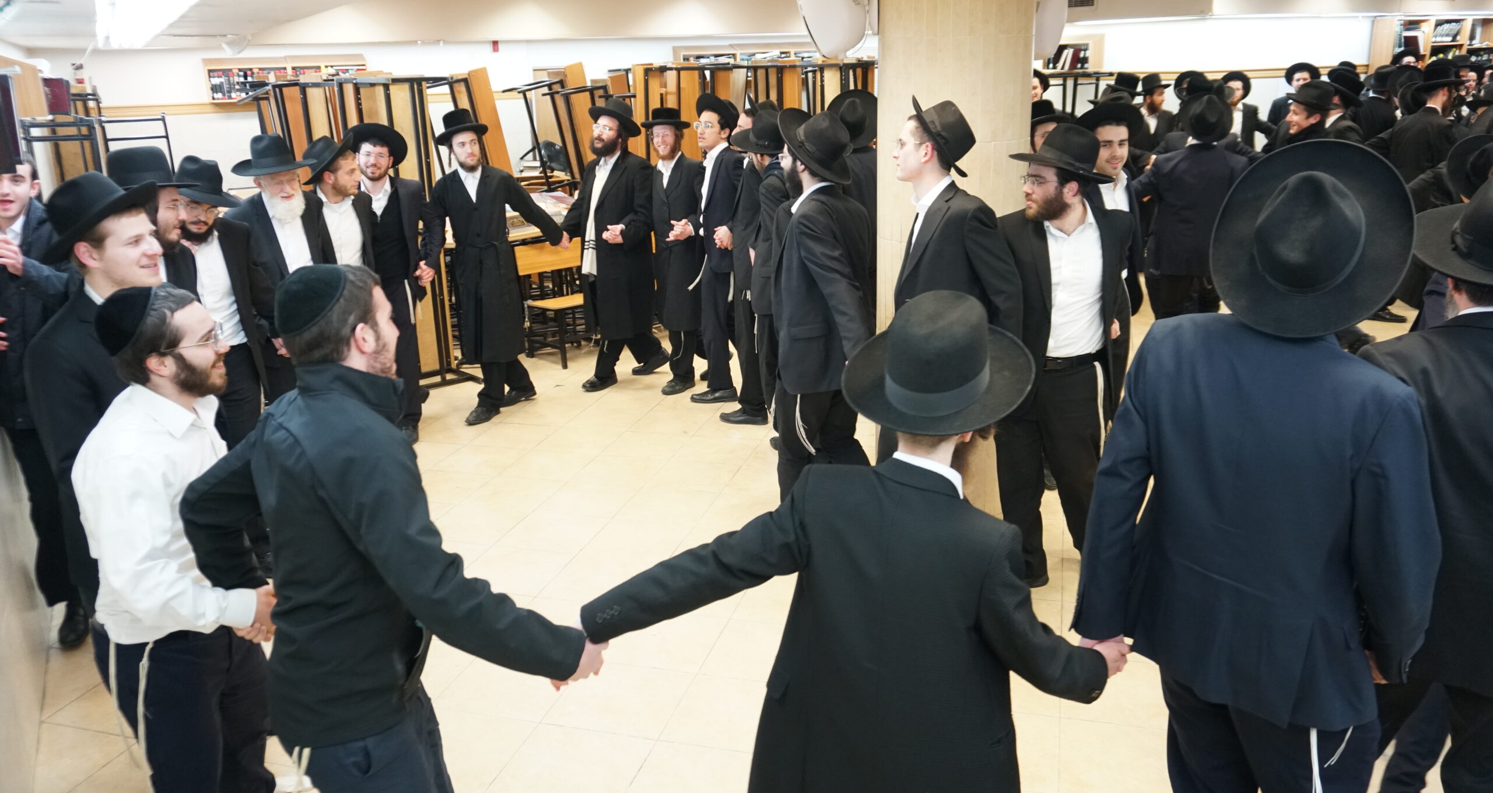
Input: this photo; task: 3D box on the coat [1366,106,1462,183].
[{"bbox_3d":[5.673,-1.916,9.494,0.700,1.060,0.420,12,22,38],"label":"coat"}]

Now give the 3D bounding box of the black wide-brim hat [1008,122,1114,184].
[{"bbox_3d":[1.153,-0.890,4.050,0.380,0.150,0.345,7,20,-23],"label":"black wide-brim hat"}]

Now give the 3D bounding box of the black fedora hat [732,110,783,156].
[{"bbox_3d":[0.111,-1.339,5.655,0.370,0.150,0.330,22,26,28],"label":"black fedora hat"}]

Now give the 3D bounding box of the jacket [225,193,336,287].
[{"bbox_3d":[-2.001,-0.510,4.880,0.340,0.750,0.540,14,23,42],"label":"jacket"}]

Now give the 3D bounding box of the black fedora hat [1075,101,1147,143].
[{"bbox_3d":[1.822,-1.380,5.600,0.345,0.140,0.375,-1,-25,12],"label":"black fedora hat"}]

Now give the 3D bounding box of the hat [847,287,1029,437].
[{"bbox_3d":[0.331,-0.080,1.948,0.325,0.155,0.360,13,33,40],"label":"hat"}]

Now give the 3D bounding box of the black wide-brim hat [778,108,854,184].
[{"bbox_3d":[0.288,-0.964,4.170,0.370,0.145,0.340,47,34,12],"label":"black wide-brim hat"}]

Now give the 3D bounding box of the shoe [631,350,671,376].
[{"bbox_3d":[-0.653,-0.226,7.600,0.285,0.115,0.105,-30,21,-4],"label":"shoe"}]

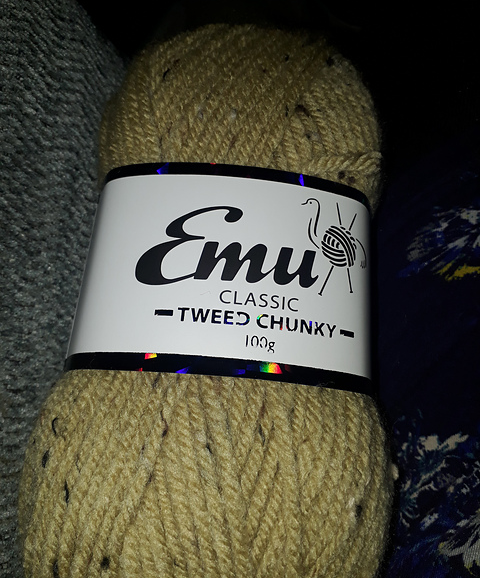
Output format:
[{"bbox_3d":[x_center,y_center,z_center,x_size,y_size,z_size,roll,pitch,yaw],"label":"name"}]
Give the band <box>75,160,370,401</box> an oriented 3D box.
[{"bbox_3d":[-0.004,0.001,0.158,0.088,0.054,0.061,6,73,-3],"label":"band"}]

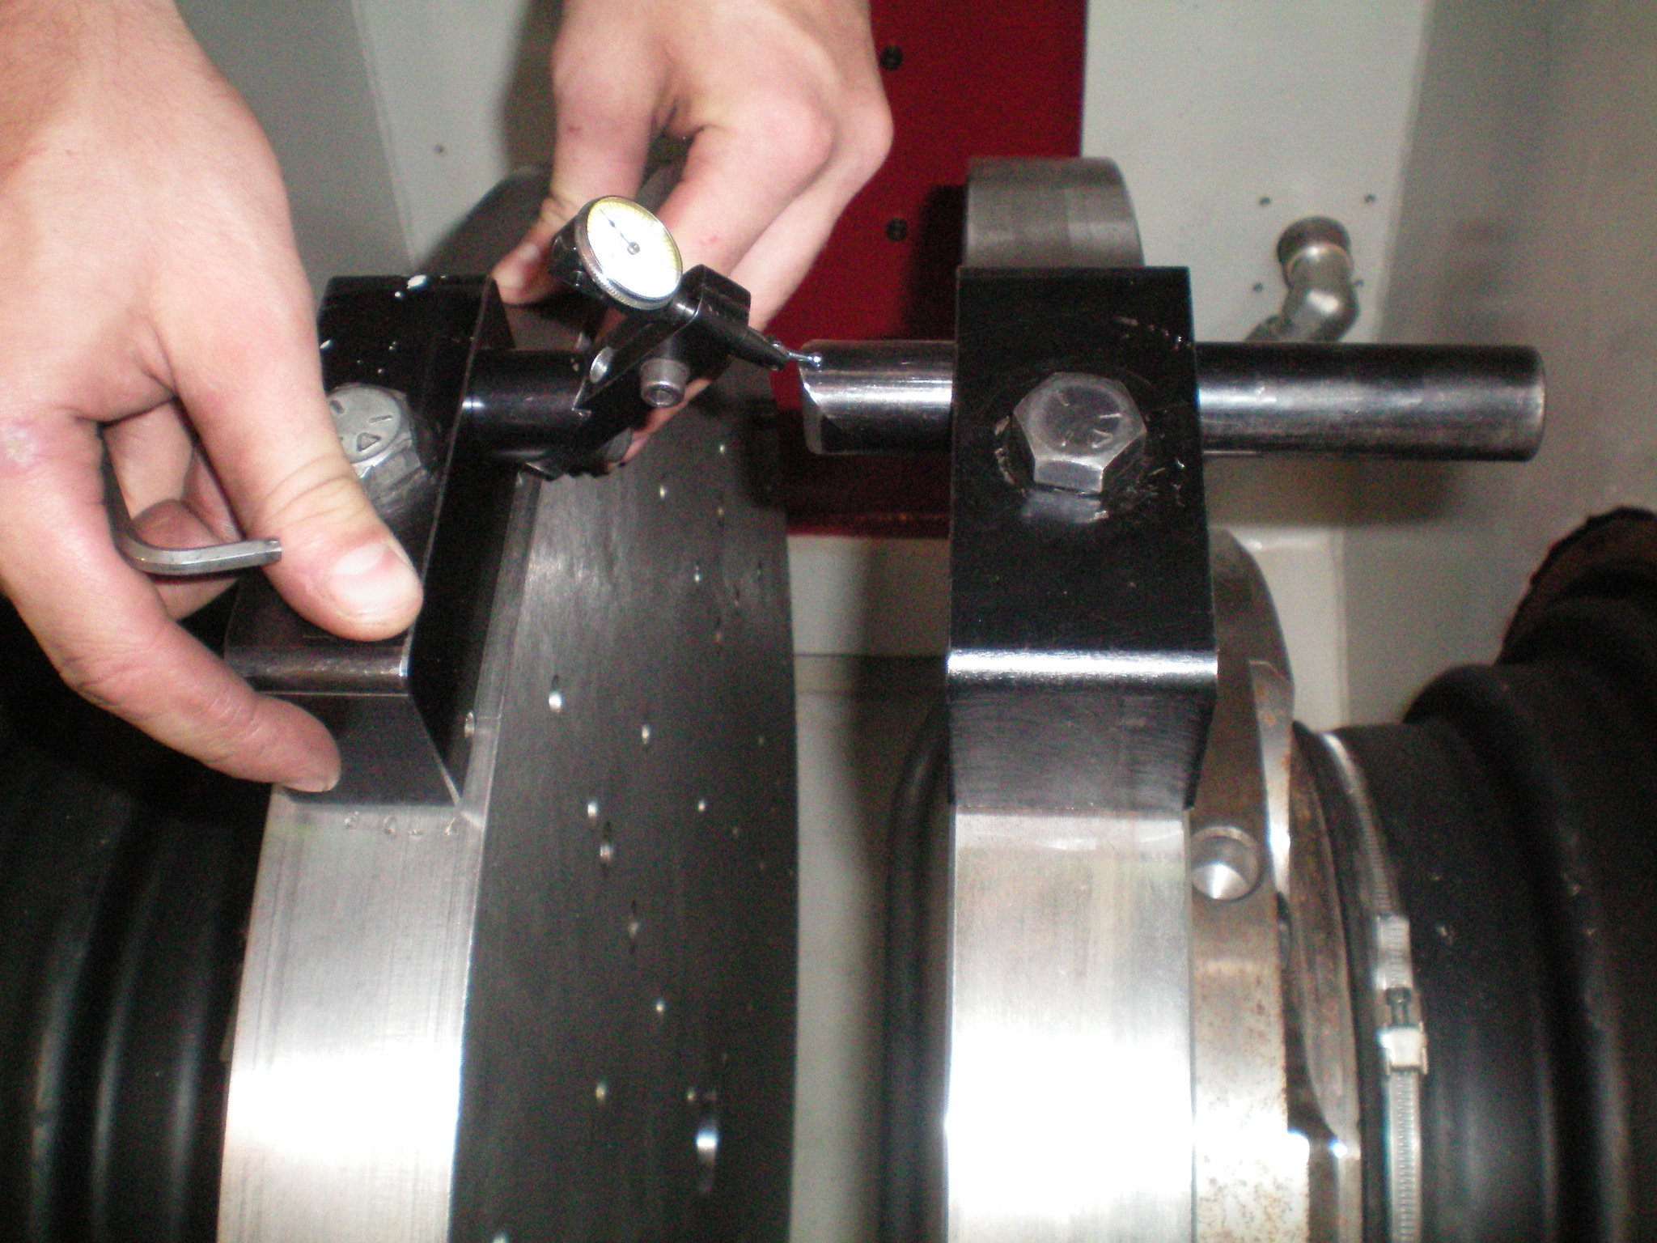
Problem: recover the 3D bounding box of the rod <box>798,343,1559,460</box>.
[{"bbox_3d":[0.074,-0.050,0.409,0.161,0.026,0.026,1,39,5],"label":"rod"}]

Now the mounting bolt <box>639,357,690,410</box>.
[{"bbox_3d":[-0.034,-0.050,0.378,0.010,0.010,0.007,0,63,0],"label":"mounting bolt"}]

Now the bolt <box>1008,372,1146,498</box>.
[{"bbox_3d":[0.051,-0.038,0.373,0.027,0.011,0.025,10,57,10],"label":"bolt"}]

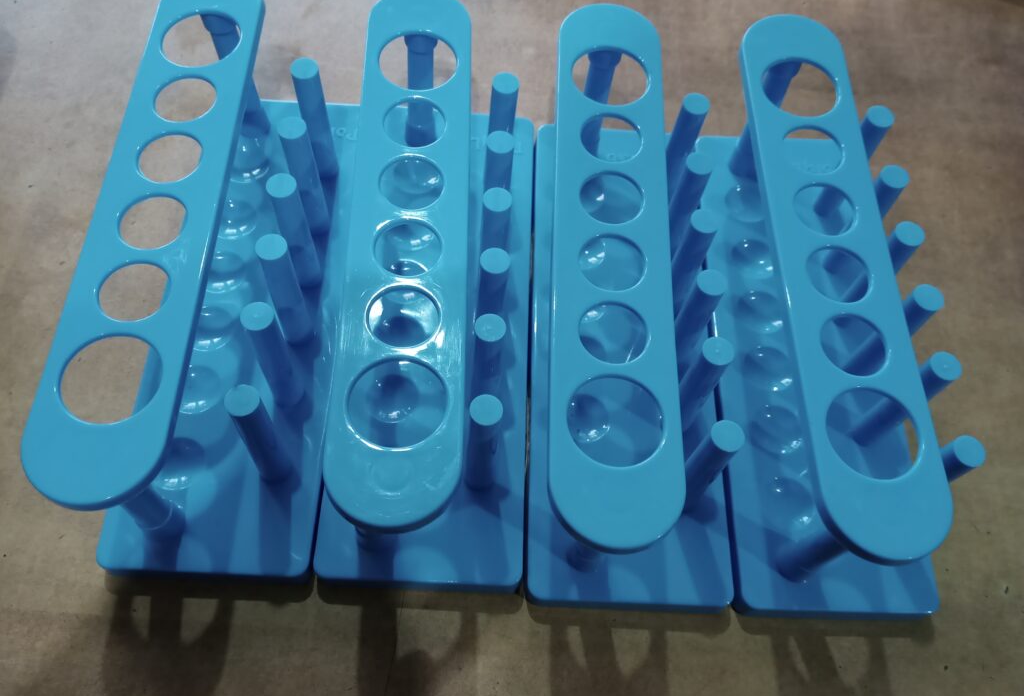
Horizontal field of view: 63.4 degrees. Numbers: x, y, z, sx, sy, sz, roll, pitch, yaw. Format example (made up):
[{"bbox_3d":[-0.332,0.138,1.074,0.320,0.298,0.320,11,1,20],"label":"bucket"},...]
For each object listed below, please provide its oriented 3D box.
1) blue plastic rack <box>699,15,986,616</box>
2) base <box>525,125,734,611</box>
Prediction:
[{"bbox_3d":[0.125,-0.017,0.328,0.075,0.084,0.225,2,62,-3],"label":"blue plastic rack"},{"bbox_3d":[0.046,-0.004,0.357,0.075,0.012,0.225,3,62,-2],"label":"base"}]

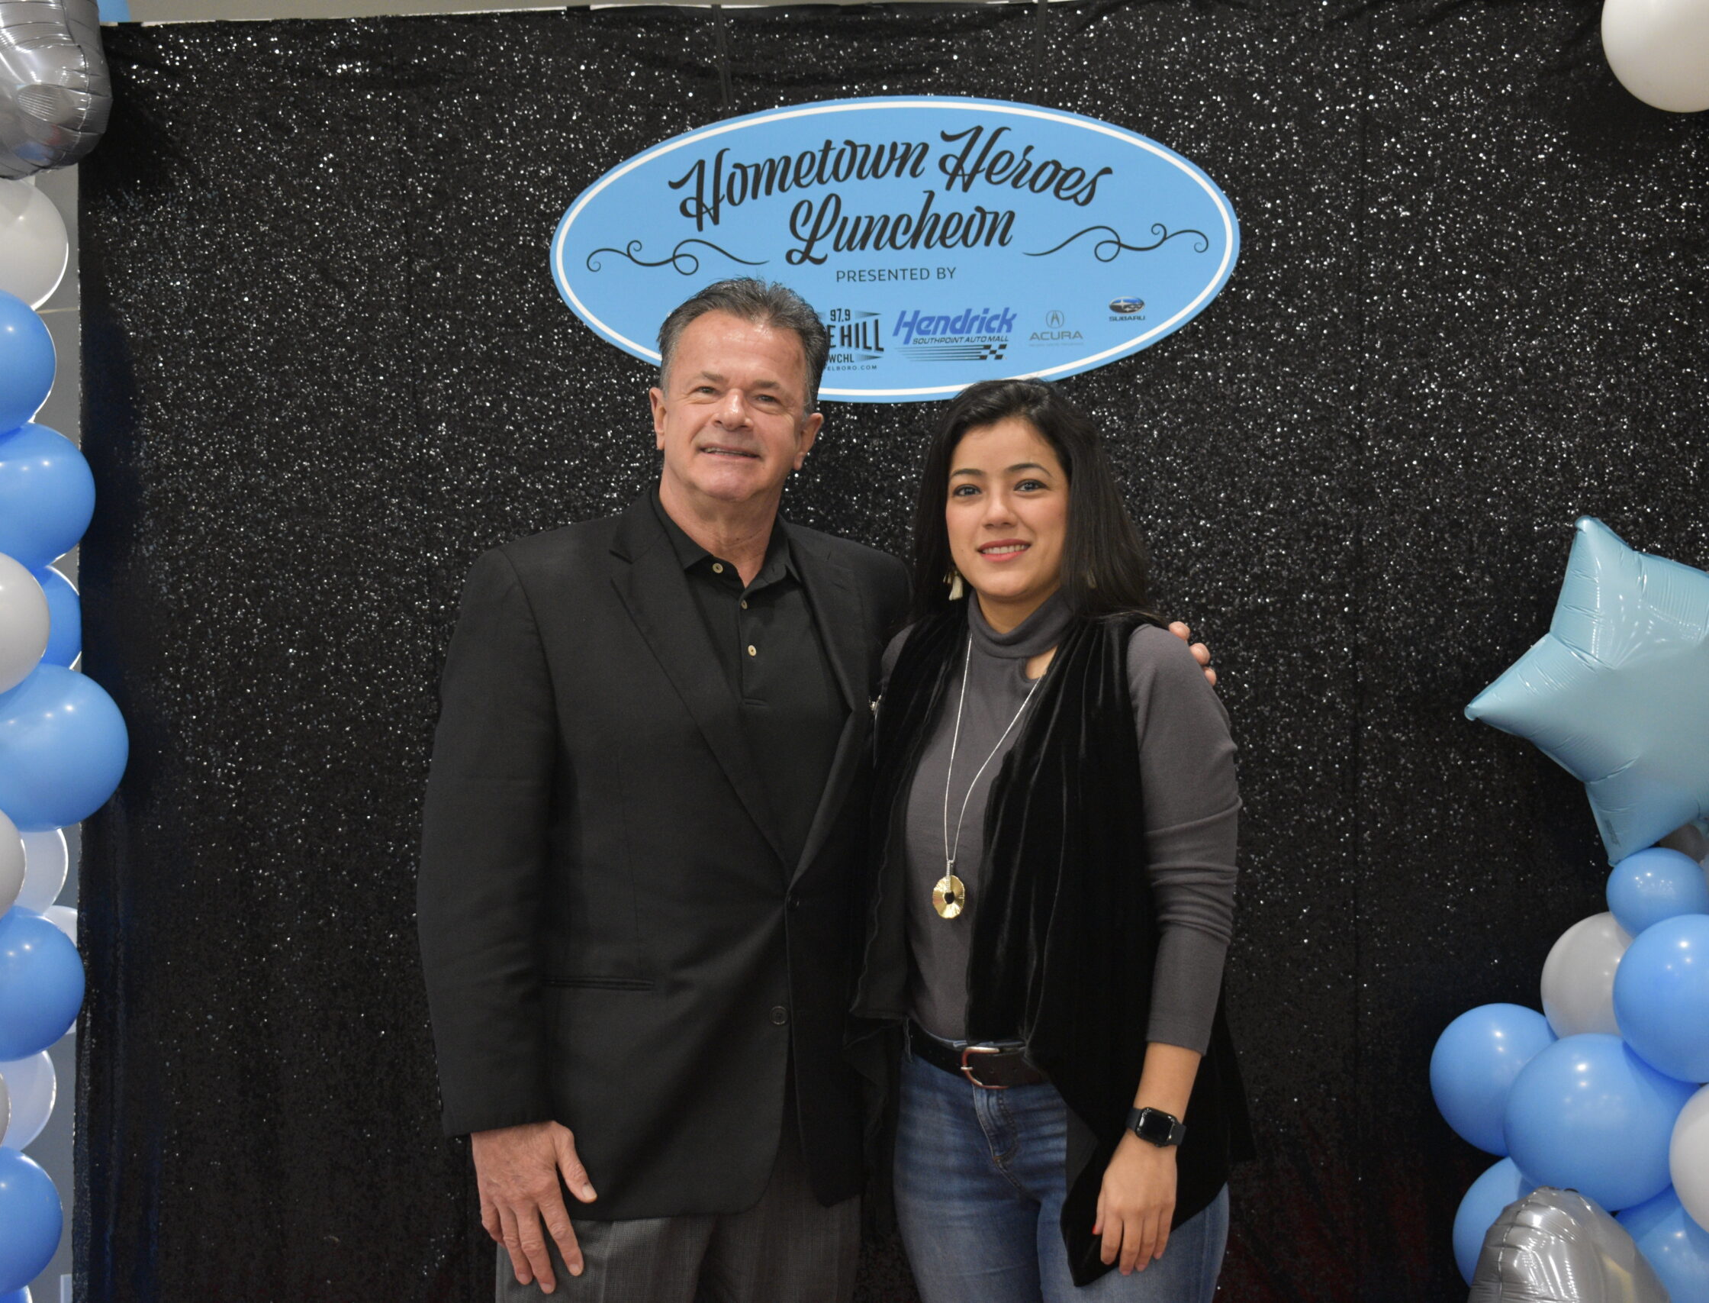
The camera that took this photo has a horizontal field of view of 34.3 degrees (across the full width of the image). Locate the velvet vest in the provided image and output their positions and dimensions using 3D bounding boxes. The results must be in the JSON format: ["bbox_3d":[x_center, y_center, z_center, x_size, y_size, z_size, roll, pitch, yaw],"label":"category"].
[{"bbox_3d":[0.202,0.299,2.830,0.410,0.700,0.300,-1,0,27],"label":"velvet vest"}]

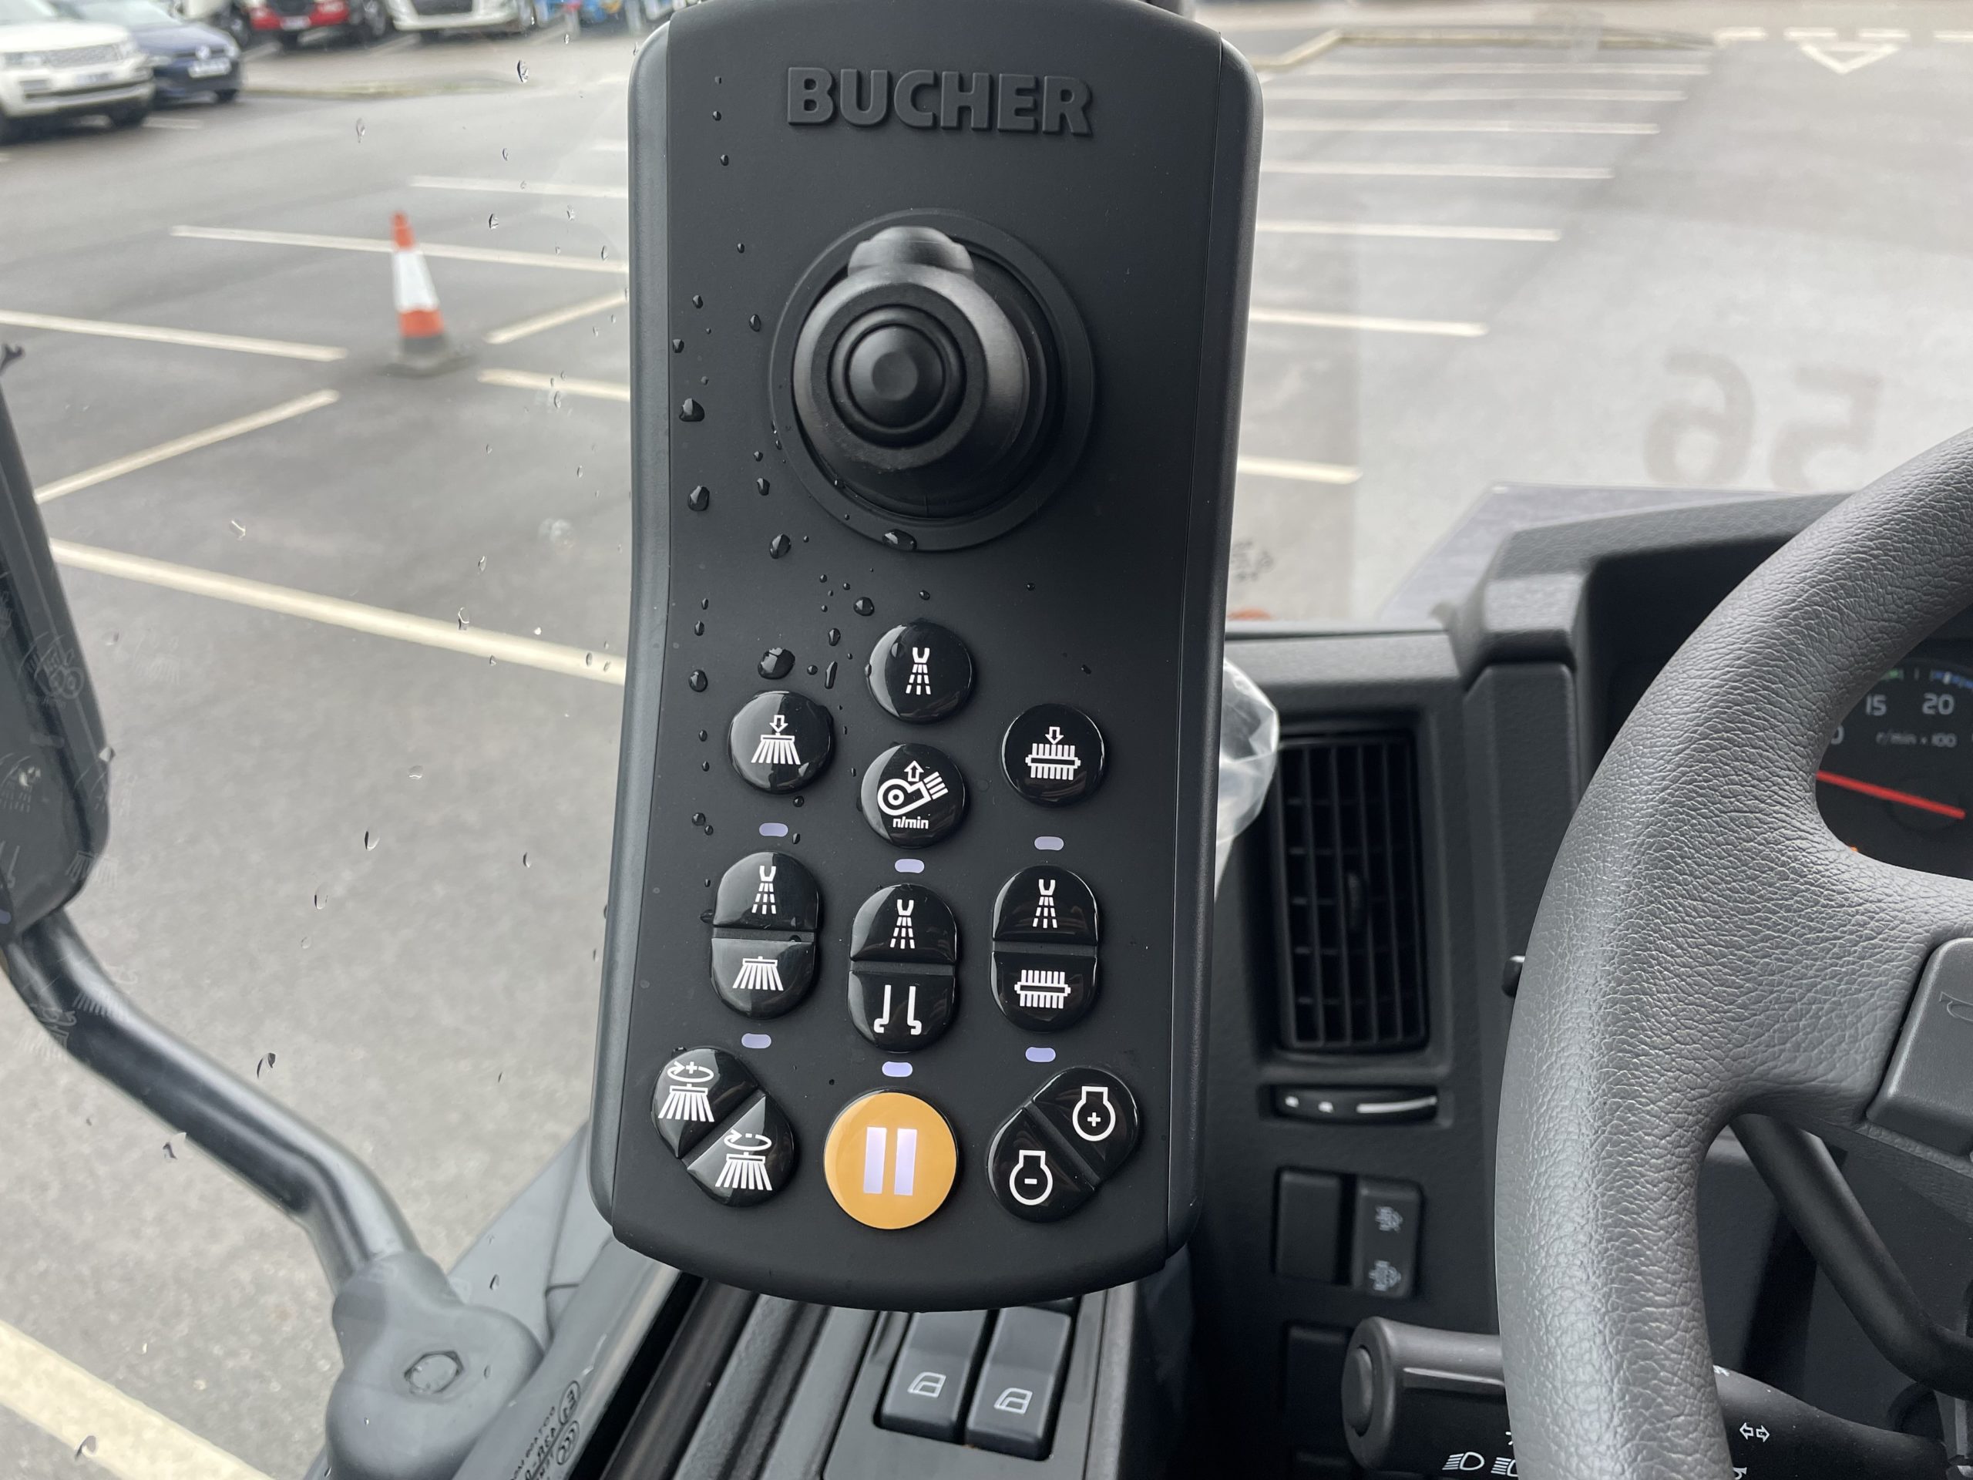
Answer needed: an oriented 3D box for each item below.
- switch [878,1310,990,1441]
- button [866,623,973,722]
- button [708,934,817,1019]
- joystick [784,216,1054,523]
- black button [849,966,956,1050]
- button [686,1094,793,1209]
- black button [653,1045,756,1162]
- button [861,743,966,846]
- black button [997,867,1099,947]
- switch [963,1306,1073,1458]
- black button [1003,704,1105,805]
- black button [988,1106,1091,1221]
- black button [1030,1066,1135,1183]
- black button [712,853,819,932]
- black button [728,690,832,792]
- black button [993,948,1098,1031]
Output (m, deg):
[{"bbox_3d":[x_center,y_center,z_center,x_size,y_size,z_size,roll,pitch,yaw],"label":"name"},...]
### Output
[{"bbox_3d":[-0.013,0.172,0.407,0.019,0.011,0.047,8,16,9],"label":"switch"},{"bbox_3d":[-0.011,-0.012,0.253,0.017,0.017,0.004,3,-14,1],"label":"button"},{"bbox_3d":[-0.038,0.041,0.254,0.018,0.014,0.004,3,-11,1],"label":"button"},{"bbox_3d":[-0.011,-0.057,0.231,0.043,0.046,0.042,2,12,4],"label":"joystick"},{"bbox_3d":[-0.014,0.043,0.239,0.017,0.013,0.004,3,-14,1],"label":"black button"},{"bbox_3d":[-0.041,0.069,0.249,0.018,0.018,0.004,3,-11,1],"label":"button"},{"bbox_3d":[-0.048,0.061,0.250,0.017,0.018,0.004,3,-11,1],"label":"black button"},{"bbox_3d":[-0.012,0.009,0.248,0.017,0.017,0.004,3,-14,1],"label":"button"},{"bbox_3d":[0.010,0.029,0.256,0.018,0.013,0.004,3,-11,1],"label":"black button"},{"bbox_3d":[0.009,0.175,0.407,0.019,0.011,0.047,8,16,9],"label":"switch"},{"bbox_3d":[0.011,0.003,0.250,0.017,0.017,0.004,3,-14,1],"label":"black button"},{"bbox_3d":[0.009,0.071,0.248,0.018,0.018,0.004,3,-11,1],"label":"black button"},{"bbox_3d":[0.017,0.065,0.249,0.018,0.018,0.004,3,-11,1],"label":"black button"},{"bbox_3d":[-0.038,0.026,0.257,0.018,0.013,0.004,3,-11,1],"label":"black button"},{"bbox_3d":[-0.036,0.000,0.262,0.018,0.019,0.004,3,-11,1],"label":"black button"},{"bbox_3d":[0.010,0.043,0.254,0.018,0.013,0.004,3,-11,1],"label":"black button"}]

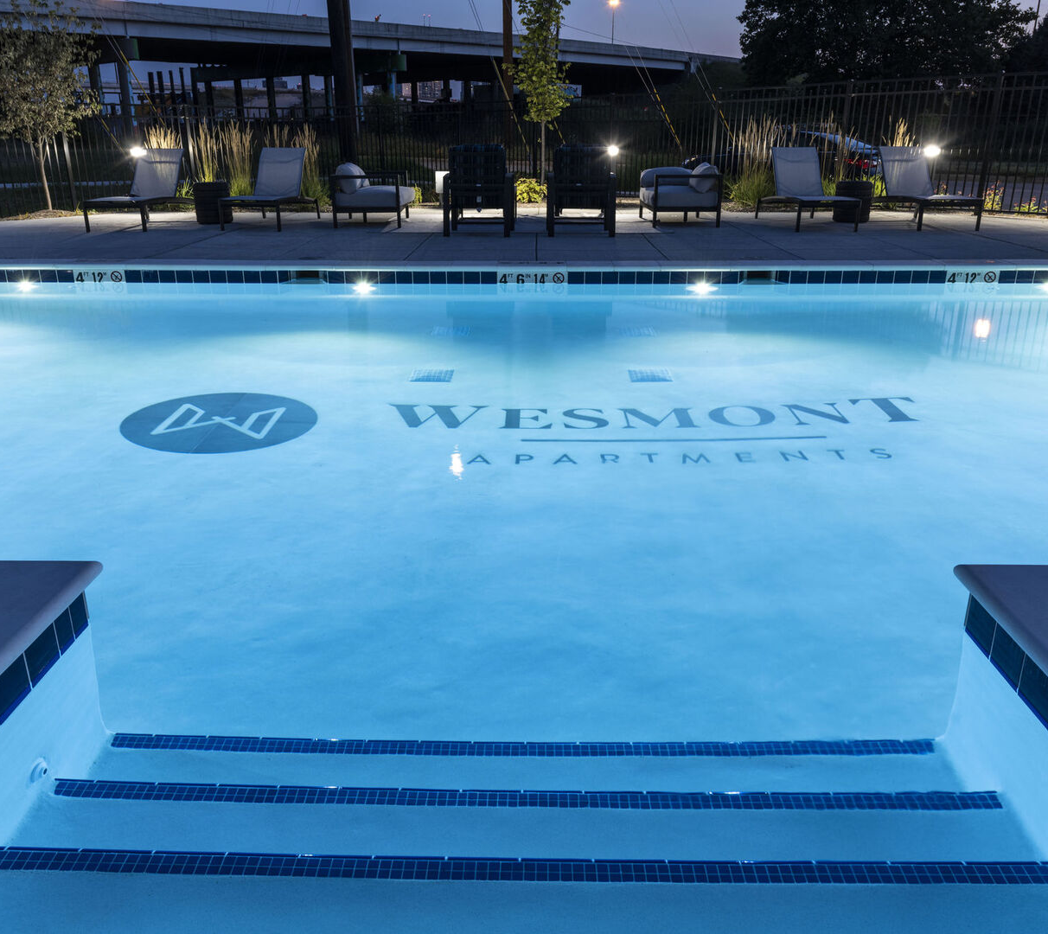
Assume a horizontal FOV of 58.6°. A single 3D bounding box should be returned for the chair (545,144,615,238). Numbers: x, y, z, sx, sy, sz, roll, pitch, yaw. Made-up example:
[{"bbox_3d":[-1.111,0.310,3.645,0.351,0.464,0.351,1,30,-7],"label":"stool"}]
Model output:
[{"bbox_3d":[0.656,-3.201,10.785,0.770,1.000,0.800,0,20,1],"label":"chair"}]

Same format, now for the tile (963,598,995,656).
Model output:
[{"bbox_3d":[1.242,0.439,2.531,0.010,0.150,0.150,0,20,1],"label":"tile"}]

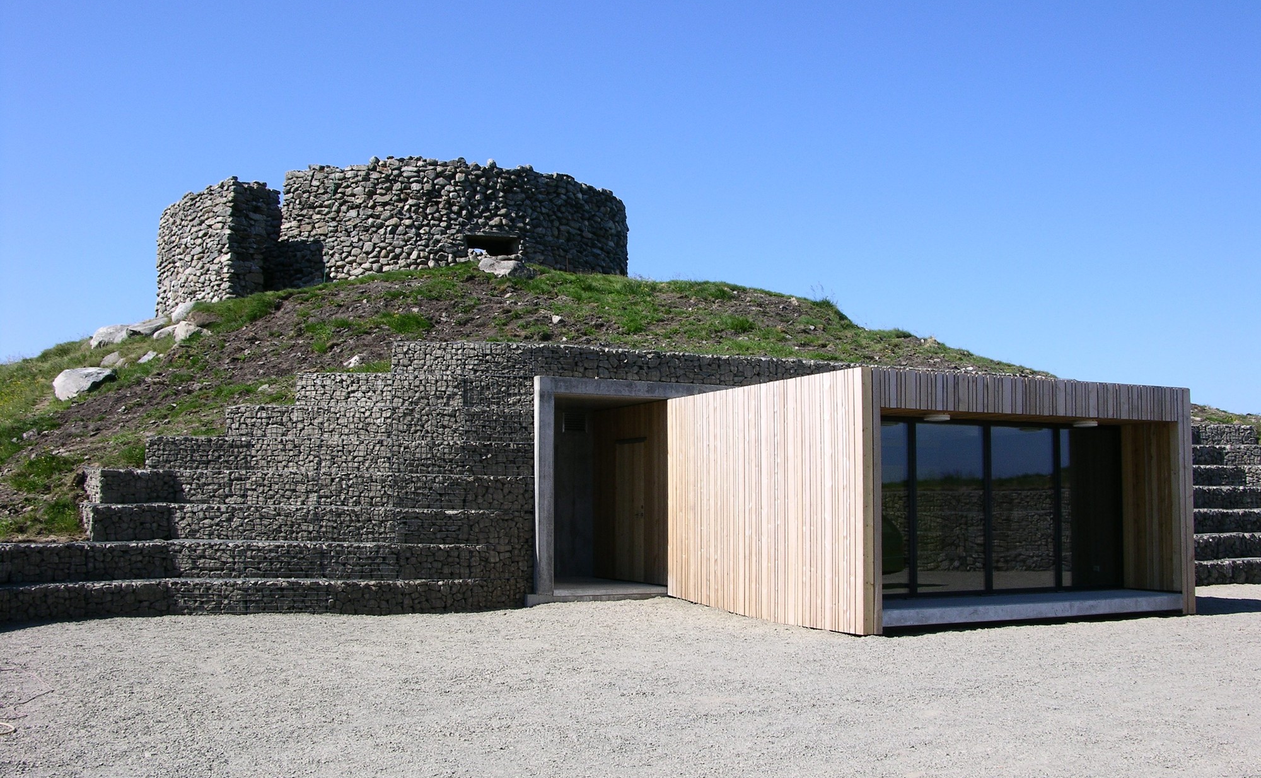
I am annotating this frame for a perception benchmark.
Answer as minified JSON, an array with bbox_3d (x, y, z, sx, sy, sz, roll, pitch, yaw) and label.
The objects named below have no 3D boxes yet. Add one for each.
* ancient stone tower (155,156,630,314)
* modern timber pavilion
[{"bbox_3d":[-5.897,-2.990,32.675,11.659,2.754,11.659,0,-5,0],"label":"ancient stone tower"},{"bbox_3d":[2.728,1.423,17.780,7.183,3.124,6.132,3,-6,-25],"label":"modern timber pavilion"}]

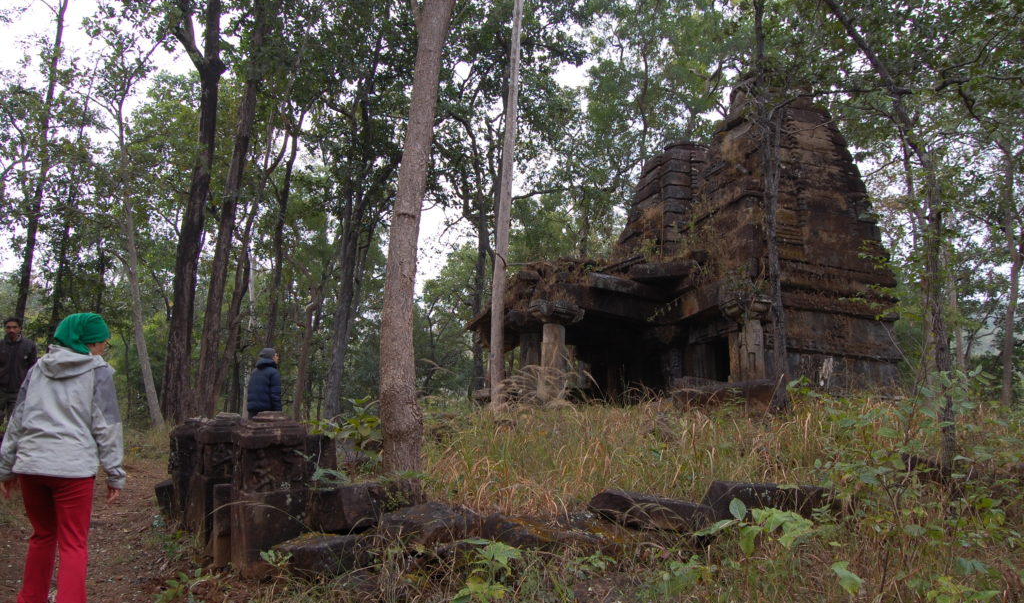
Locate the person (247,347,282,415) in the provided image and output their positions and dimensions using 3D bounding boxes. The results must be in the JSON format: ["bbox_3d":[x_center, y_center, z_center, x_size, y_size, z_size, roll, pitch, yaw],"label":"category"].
[{"bbox_3d":[-3.515,1.506,10.900,0.550,1.720,0.380,-3,-10,30],"label":"person"}]

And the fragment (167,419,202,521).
[{"bbox_3d":[-2.970,1.570,7.250,0.480,0.960,0.460,7,-10,-30],"label":"fragment"}]

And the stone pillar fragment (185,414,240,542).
[{"bbox_3d":[-2.430,1.470,6.500,0.500,1.040,0.480,7,-10,-30],"label":"stone pillar fragment"}]

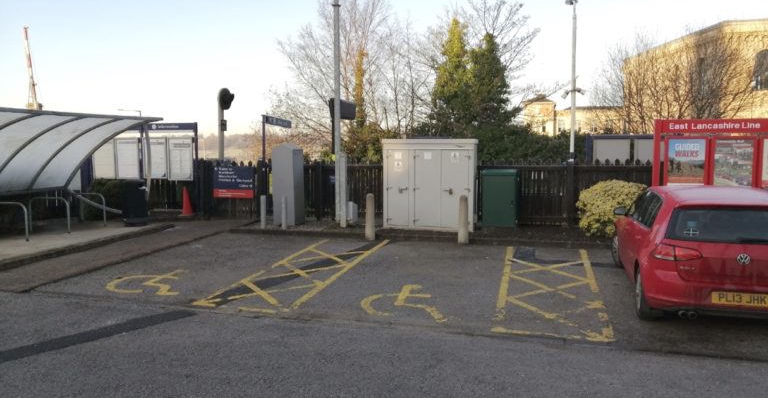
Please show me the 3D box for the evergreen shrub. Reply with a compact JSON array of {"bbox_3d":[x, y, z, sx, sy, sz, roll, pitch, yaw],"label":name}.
[{"bbox_3d":[4.555,0.146,11.860,1.420,1.086,1.200,1,5,14],"label":"evergreen shrub"}]

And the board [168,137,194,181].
[{"bbox_3d":[-5.136,-0.997,15.171,0.670,1.100,0.080,1,5,16],"label":"board"}]

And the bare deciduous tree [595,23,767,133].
[{"bbox_3d":[12.037,-3.824,24.758,6.800,6.712,5.800,2,6,26],"label":"bare deciduous tree"}]

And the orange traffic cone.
[{"bbox_3d":[-4.891,0.047,14.863,0.410,0.755,0.410,1,5,14],"label":"orange traffic cone"}]

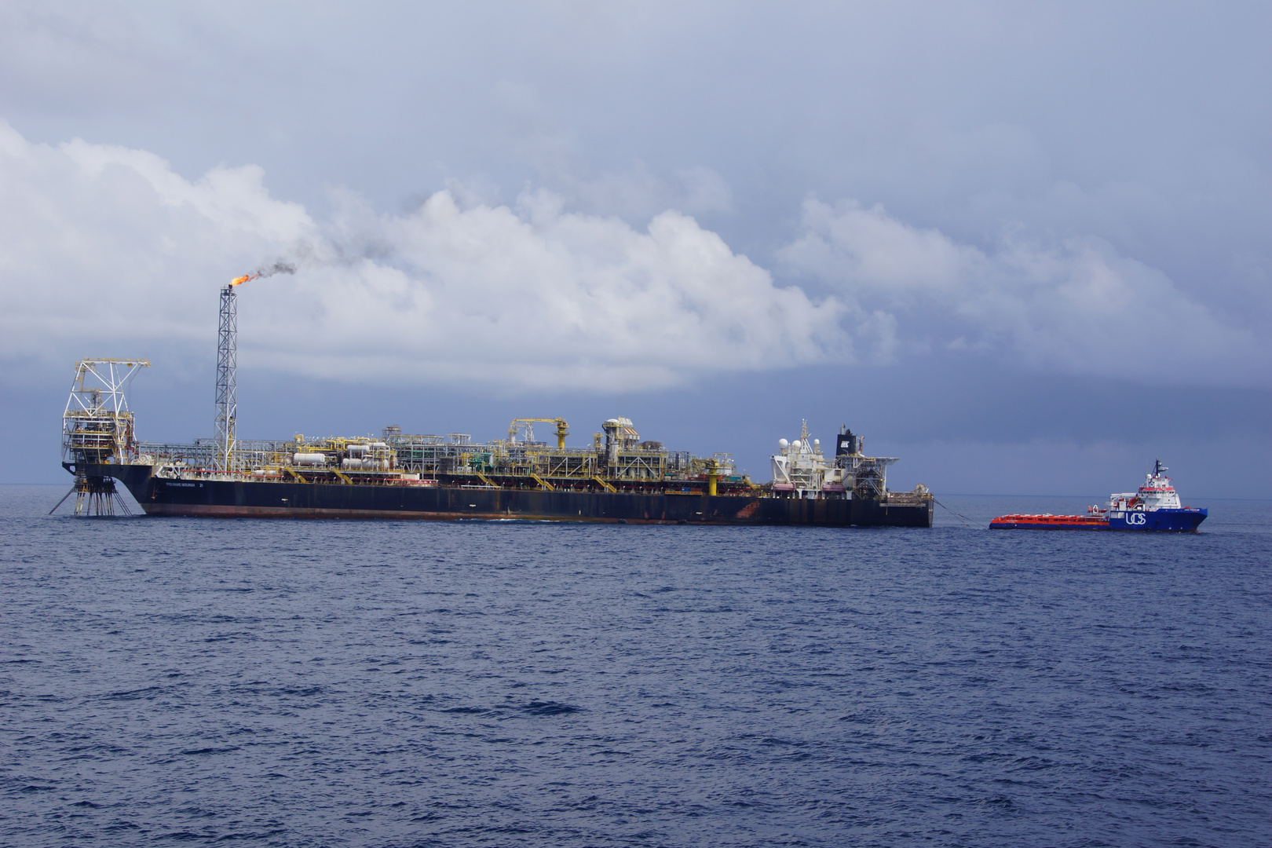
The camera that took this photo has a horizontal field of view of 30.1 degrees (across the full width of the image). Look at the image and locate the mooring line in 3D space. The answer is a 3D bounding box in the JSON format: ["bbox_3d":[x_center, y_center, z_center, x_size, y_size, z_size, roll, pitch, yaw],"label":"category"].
[{"bbox_3d":[120.600,33.500,898.000,15.500,11.500,3.000,0,-2,9],"label":"mooring line"}]

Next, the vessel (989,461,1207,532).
[{"bbox_3d":[168.551,26.635,860.521,77.000,27.000,17.500,0,-2,18],"label":"vessel"}]

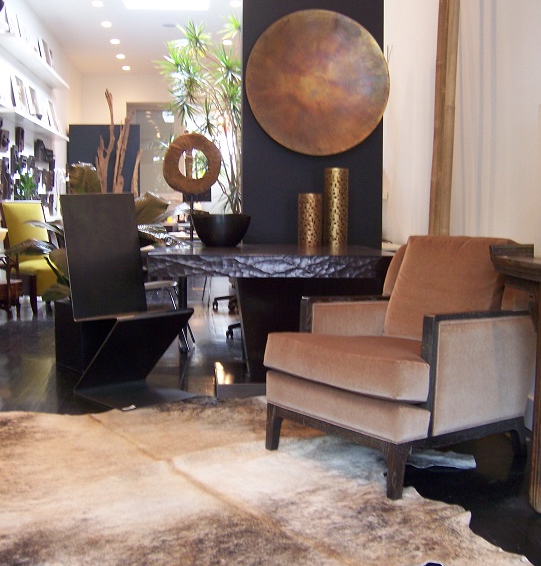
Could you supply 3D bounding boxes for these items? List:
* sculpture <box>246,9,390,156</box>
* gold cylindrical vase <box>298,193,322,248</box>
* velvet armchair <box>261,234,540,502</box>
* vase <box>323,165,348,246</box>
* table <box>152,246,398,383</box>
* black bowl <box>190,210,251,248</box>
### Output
[{"bbox_3d":[0.298,-1.246,4.664,0.898,0.898,0.060,-1,5,-6],"label":"sculpture"},{"bbox_3d":[0.241,-0.375,4.506,0.142,0.323,0.142,0,5,-5],"label":"gold cylindrical vase"},{"bbox_3d":[0.527,0.258,3.059,0.850,0.874,0.740,-4,7,-38],"label":"velvet armchair"},{"bbox_3d":[0.393,-0.452,4.502,0.150,0.477,0.150,0,5,-5],"label":"vase"},{"bbox_3d":[-0.020,0.207,4.158,1.170,0.770,1.080,0,5,-5],"label":"table"},{"bbox_3d":[-0.297,-0.316,4.522,0.344,0.204,0.344,0,5,0],"label":"black bowl"}]

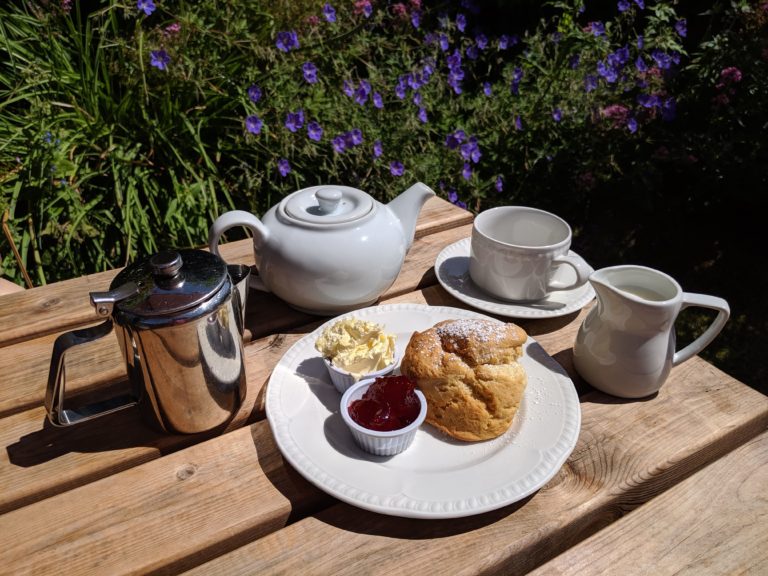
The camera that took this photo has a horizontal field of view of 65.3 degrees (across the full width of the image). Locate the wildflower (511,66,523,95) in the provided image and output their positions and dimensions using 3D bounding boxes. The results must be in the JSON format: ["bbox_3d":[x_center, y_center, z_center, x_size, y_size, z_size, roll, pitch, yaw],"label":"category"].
[{"bbox_3d":[0.313,-0.493,1.420,0.028,0.066,0.032,7,32,10],"label":"wildflower"}]

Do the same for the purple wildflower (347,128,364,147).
[{"bbox_3d":[-0.063,-0.328,1.300,0.039,0.039,0.032,-1,32,-2],"label":"purple wildflower"}]

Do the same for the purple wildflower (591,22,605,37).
[{"bbox_3d":[0.552,-0.669,1.550,0.034,0.034,0.026,10,33,15],"label":"purple wildflower"}]

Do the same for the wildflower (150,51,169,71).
[{"bbox_3d":[-0.530,-0.539,1.420,0.046,0.046,0.028,-11,34,-17],"label":"wildflower"}]

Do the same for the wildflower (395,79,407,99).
[{"bbox_3d":[0.039,-0.474,1.430,0.033,0.047,0.030,1,32,1],"label":"wildflower"}]

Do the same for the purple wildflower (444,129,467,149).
[{"bbox_3d":[0.152,-0.321,1.280,0.047,0.043,0.036,4,32,6],"label":"purple wildflower"}]

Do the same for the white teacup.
[{"bbox_3d":[0.143,-0.030,0.586,0.113,0.063,0.090,10,33,15],"label":"white teacup"}]

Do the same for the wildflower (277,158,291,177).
[{"bbox_3d":[-0.228,-0.274,1.360,0.036,0.042,0.028,-5,33,-8],"label":"wildflower"}]

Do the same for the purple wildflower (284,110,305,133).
[{"bbox_3d":[-0.206,-0.384,1.380,0.044,0.048,0.031,-4,32,-7],"label":"purple wildflower"}]

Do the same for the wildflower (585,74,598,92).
[{"bbox_3d":[0.520,-0.512,1.500,0.033,0.043,0.028,11,33,16],"label":"wildflower"}]

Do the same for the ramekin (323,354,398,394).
[{"bbox_3d":[-0.018,0.065,0.486,0.060,0.031,0.060,0,32,0],"label":"ramekin"}]

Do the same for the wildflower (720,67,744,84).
[{"bbox_3d":[0.899,-0.550,1.550,0.054,0.044,0.035,17,35,24],"label":"wildflower"}]

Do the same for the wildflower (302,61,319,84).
[{"bbox_3d":[-0.175,-0.512,1.430,0.039,0.048,0.028,-3,33,-6],"label":"wildflower"}]

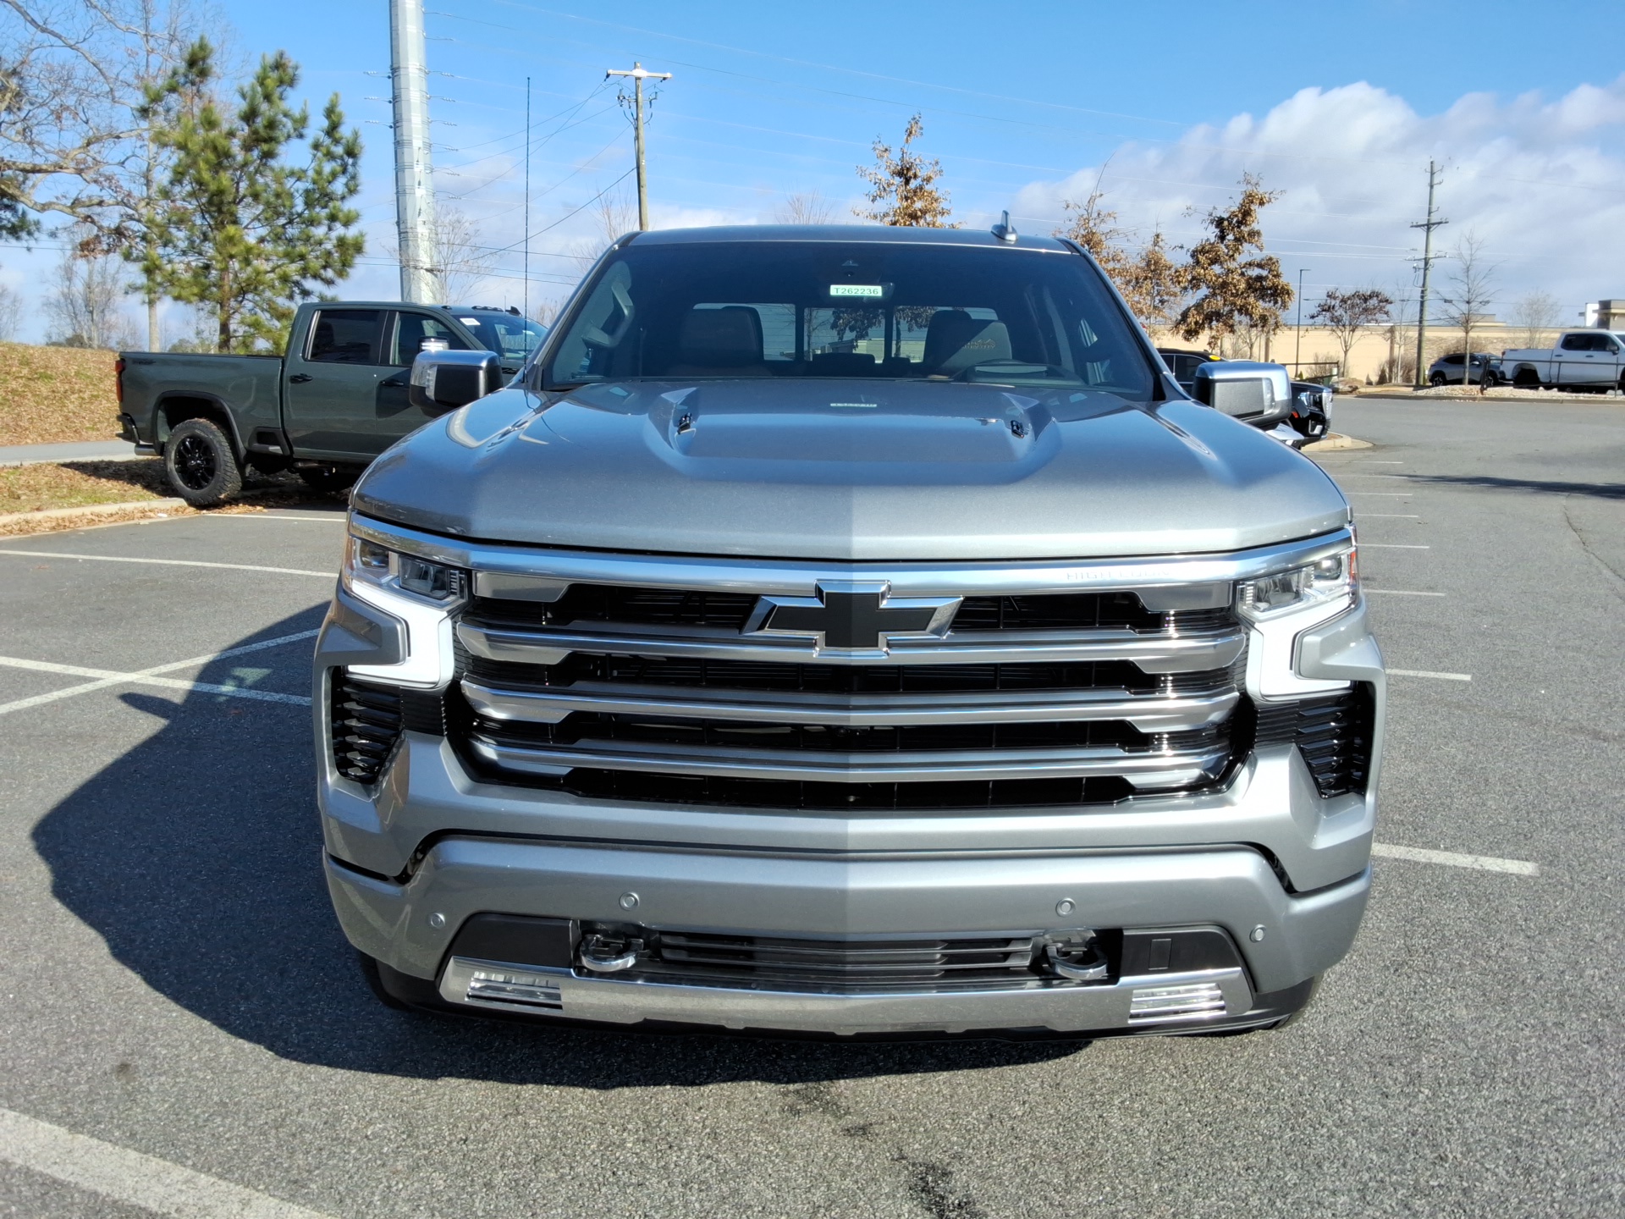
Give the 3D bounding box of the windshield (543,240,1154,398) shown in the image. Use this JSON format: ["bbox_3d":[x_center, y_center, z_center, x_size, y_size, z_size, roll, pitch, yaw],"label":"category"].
[{"bbox_3d":[0.103,-0.820,3.691,1.620,0.540,0.900,1,10,1],"label":"windshield"}]

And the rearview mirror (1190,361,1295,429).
[{"bbox_3d":[1.223,-0.607,3.740,0.285,0.205,0.170,0,10,-5],"label":"rearview mirror"}]

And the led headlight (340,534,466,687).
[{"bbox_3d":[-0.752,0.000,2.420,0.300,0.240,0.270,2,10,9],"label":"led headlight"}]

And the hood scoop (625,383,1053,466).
[{"bbox_3d":[0.082,-0.400,2.863,0.920,0.160,0.720,1,10,1],"label":"hood scoop"}]

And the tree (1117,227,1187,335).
[{"bbox_3d":[9.331,-8.083,36.118,2.100,4.630,2.100,1,10,2],"label":"tree"}]

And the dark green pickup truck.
[{"bbox_3d":[-3.901,-2.021,13.107,6.350,2.050,2.080,5,11,22],"label":"dark green pickup truck"}]

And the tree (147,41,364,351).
[{"bbox_3d":[-9.487,-6.613,22.198,3.850,5.583,3.600,1,10,2],"label":"tree"}]

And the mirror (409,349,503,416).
[{"bbox_3d":[-0.975,-0.618,3.689,0.290,0.220,0.200,1,10,1],"label":"mirror"}]

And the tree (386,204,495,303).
[{"bbox_3d":[-11.008,-9.437,38.967,3.300,4.912,3.200,1,10,2],"label":"tree"}]

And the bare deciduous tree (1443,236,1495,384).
[{"bbox_3d":[21.398,-9.793,42.896,1.950,4.886,1.950,1,10,2],"label":"bare deciduous tree"}]

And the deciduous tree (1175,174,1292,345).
[{"bbox_3d":[9.786,-7.384,31.162,2.846,5.606,2.846,1,10,0],"label":"deciduous tree"}]

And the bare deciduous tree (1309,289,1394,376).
[{"bbox_3d":[19.890,-10.265,48.914,3.139,3.329,3.139,1,10,0],"label":"bare deciduous tree"}]

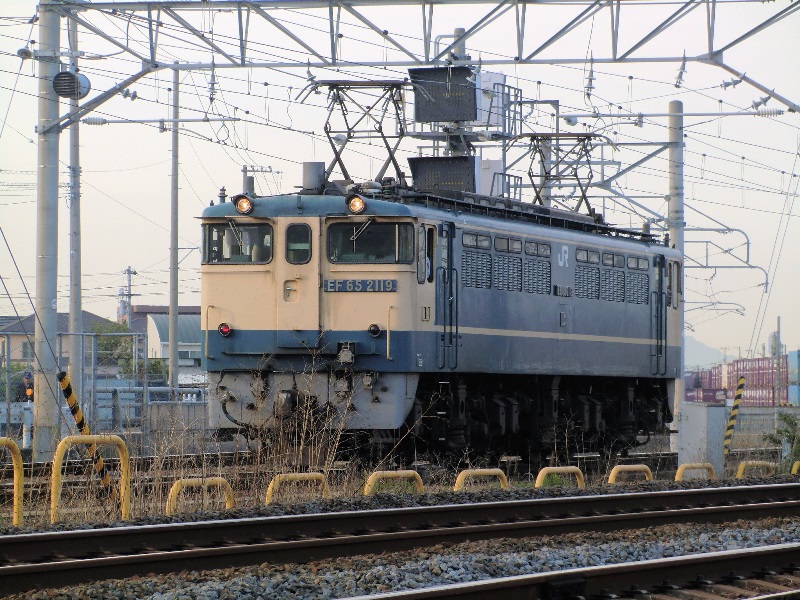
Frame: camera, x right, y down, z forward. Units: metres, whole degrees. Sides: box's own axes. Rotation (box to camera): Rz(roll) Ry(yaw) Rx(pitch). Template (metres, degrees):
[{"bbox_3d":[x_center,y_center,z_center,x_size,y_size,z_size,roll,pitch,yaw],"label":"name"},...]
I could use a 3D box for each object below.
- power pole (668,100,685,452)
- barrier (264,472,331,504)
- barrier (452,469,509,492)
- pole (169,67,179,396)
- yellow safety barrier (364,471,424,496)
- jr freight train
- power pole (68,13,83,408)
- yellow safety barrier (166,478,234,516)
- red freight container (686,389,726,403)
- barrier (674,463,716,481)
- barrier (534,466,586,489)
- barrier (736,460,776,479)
[{"bbox_3d":[5.784,-0.513,81.062,0.310,7.292,0.310,0,-1,4],"label":"power pole"},{"bbox_3d":[-0.893,1.693,34.306,0.070,0.320,1.200,0,-2,26],"label":"barrier"},{"bbox_3d":[0.801,1.804,37.767,0.070,0.320,1.200,0,-2,26],"label":"barrier"},{"bbox_3d":[-7.074,-1.679,122.113,0.280,11.433,0.280,0,-1,-3],"label":"pole"},{"bbox_3d":[-0.052,1.749,36.024,0.070,0.320,1.200,0,-2,26],"label":"yellow safety barrier"},{"bbox_3d":[1.048,0.453,57.616,2.870,3.850,16.000,0,-1,17],"label":"jr freight train"},{"bbox_3d":[-7.832,-1.804,94.099,0.290,10.306,0.290,0,-1,-5],"label":"power pole"},{"bbox_3d":[-1.673,1.662,32.713,0.070,0.320,1.200,0,-2,26],"label":"yellow safety barrier"},{"bbox_3d":[37.095,12.023,469.970,5.200,2.500,2.450,0,-1,5],"label":"red freight container"},{"bbox_3d":[3.262,1.960,42.795,0.070,0.320,1.200,0,-2,26],"label":"barrier"},{"bbox_3d":[1.632,1.855,39.464,0.070,0.320,1.200,0,-2,26],"label":"barrier"},{"bbox_3d":[4.083,2.012,44.471,0.070,0.320,1.200,0,-2,26],"label":"barrier"}]

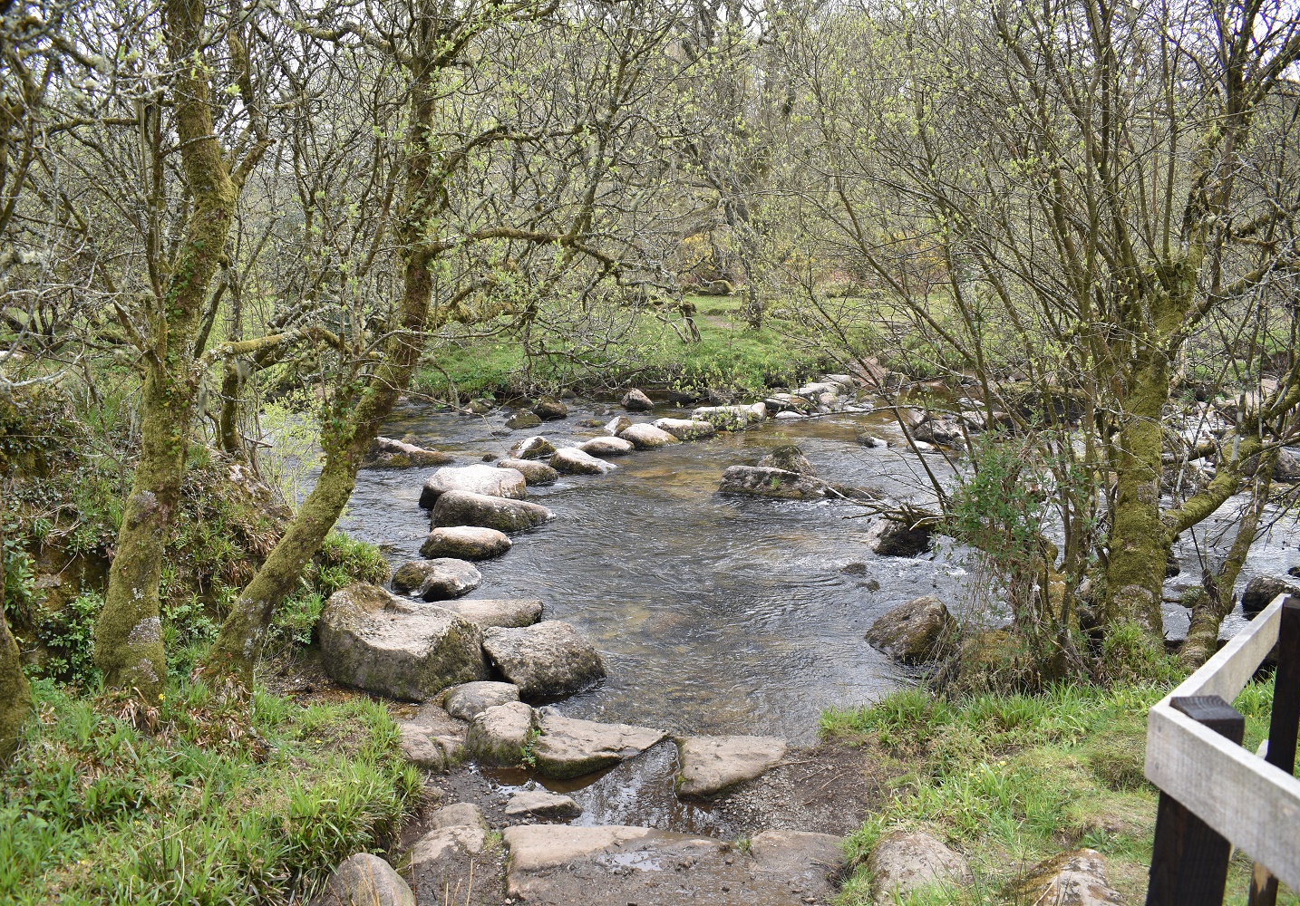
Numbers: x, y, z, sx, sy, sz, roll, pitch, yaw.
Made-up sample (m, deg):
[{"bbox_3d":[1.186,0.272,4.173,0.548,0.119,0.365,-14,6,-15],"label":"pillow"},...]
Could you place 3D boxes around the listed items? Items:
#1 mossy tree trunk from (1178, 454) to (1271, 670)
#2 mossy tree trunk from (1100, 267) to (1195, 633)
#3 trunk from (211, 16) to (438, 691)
[{"bbox_3d":[3.606,0.680,6.424,0.410,1.340,0.320,5,12,23],"label":"mossy tree trunk"},{"bbox_3d":[3.198,0.026,6.572,0.430,2.430,0.430,5,12,23],"label":"mossy tree trunk"},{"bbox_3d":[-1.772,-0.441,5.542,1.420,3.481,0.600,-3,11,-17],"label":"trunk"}]

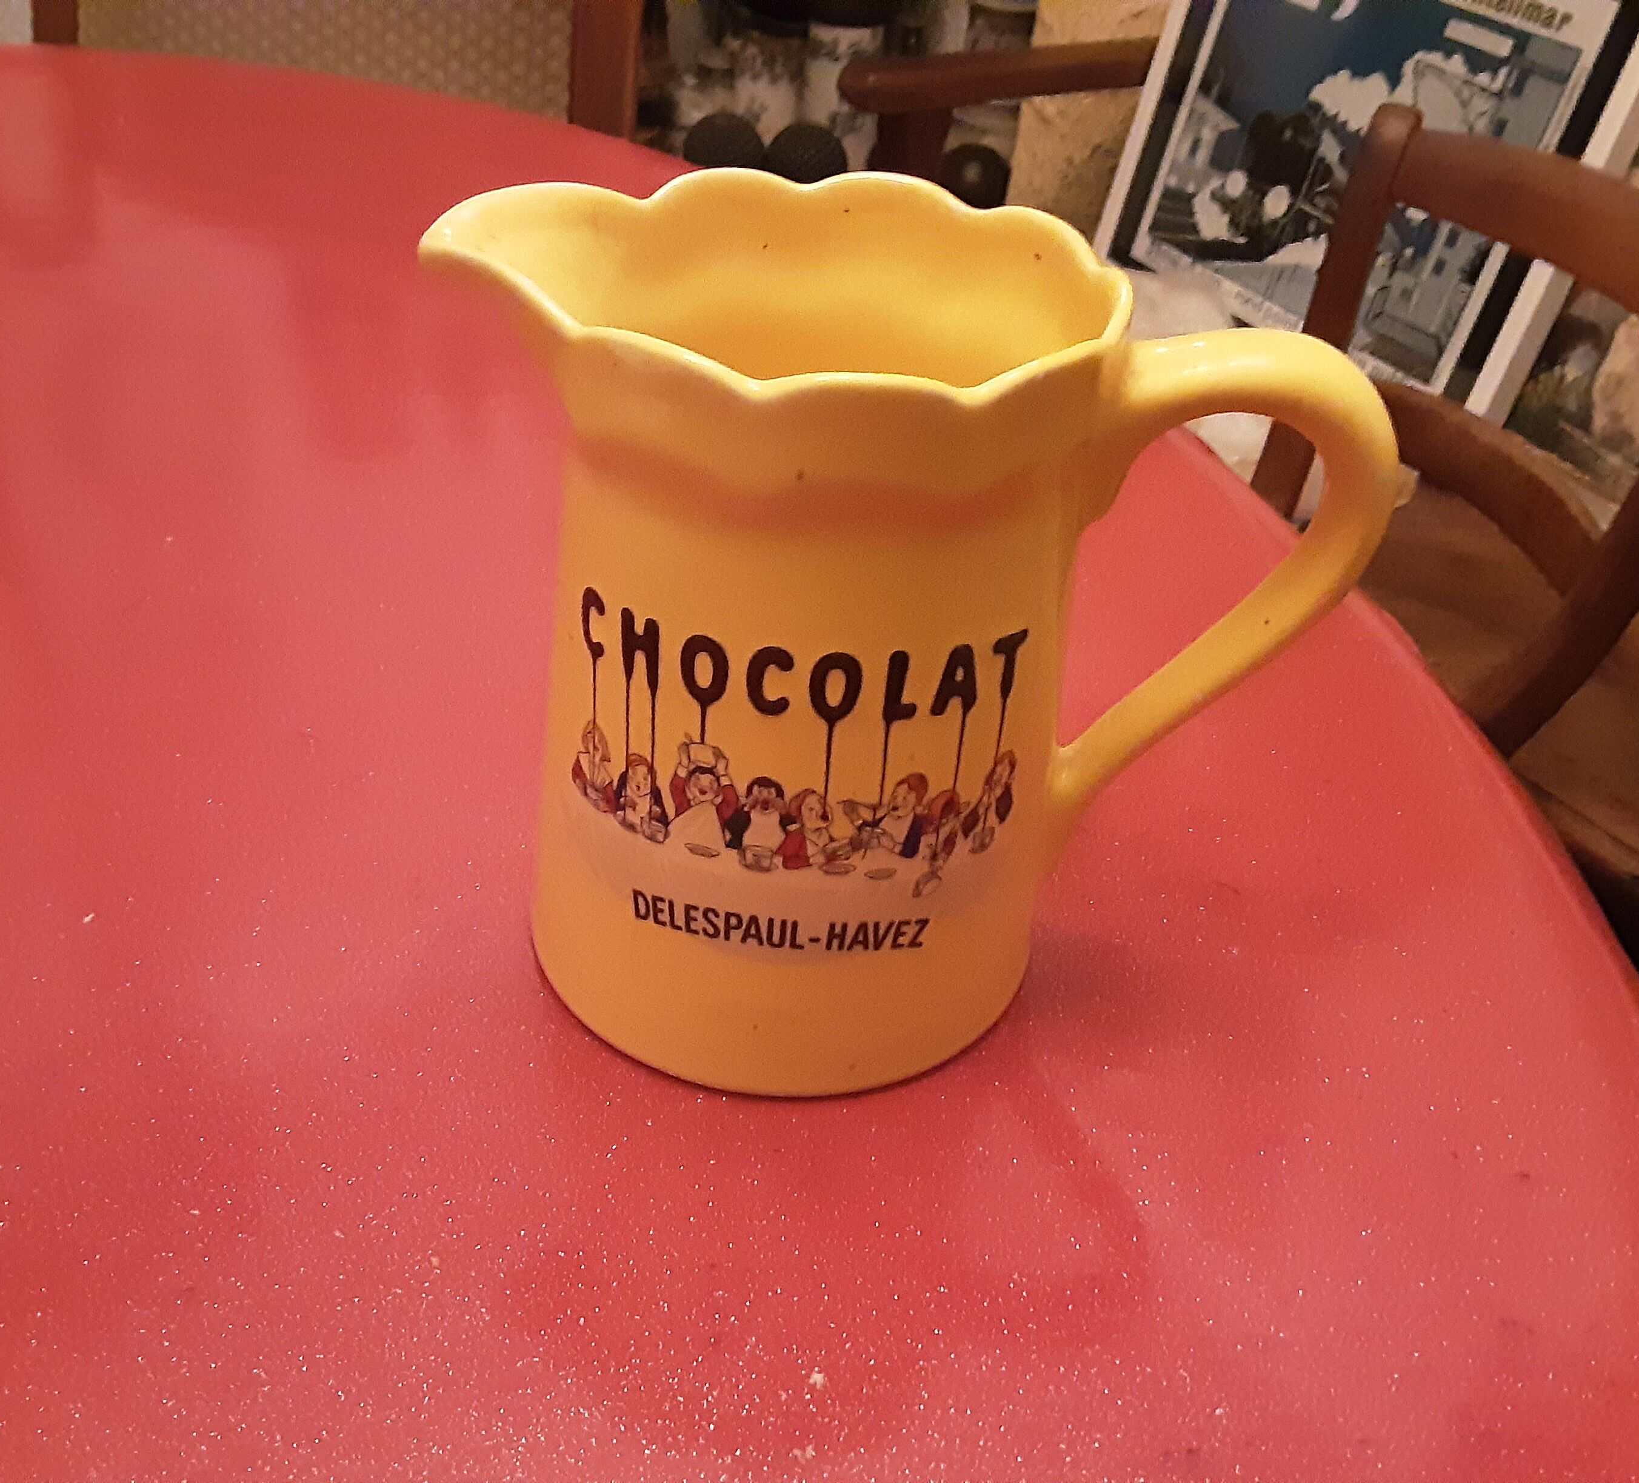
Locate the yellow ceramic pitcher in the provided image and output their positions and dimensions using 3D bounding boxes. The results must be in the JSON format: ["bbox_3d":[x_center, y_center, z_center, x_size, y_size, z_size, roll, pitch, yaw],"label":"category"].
[{"bbox_3d":[0.015,-0.023,0.349,0.191,0.164,0.124,6,36,2],"label":"yellow ceramic pitcher"}]

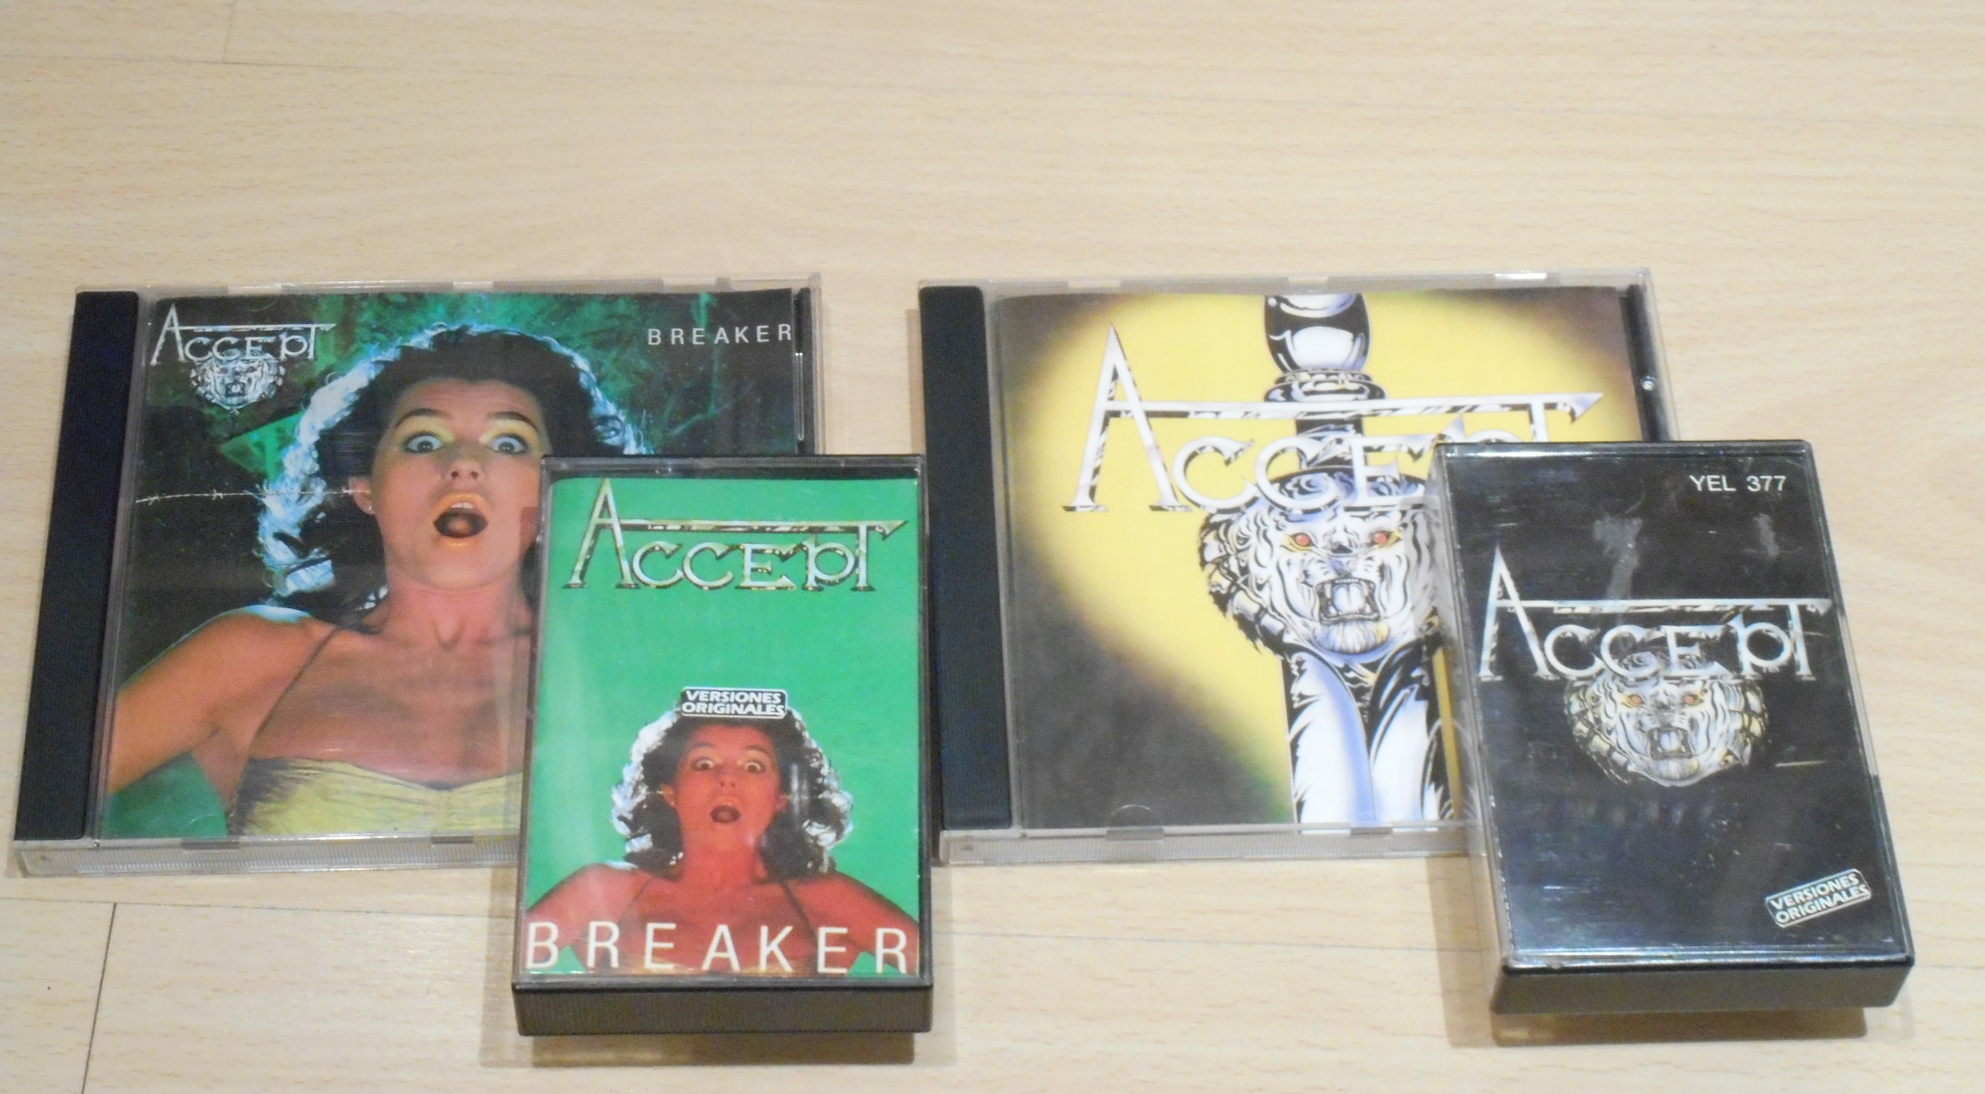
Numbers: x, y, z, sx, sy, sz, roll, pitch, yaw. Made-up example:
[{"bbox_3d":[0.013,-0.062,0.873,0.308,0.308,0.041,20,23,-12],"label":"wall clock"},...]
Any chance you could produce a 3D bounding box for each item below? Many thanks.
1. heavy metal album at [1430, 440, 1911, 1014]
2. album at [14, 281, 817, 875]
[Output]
[{"bbox_3d":[0.118,0.030,0.680,0.070,0.017,0.109,-1,55,-2],"label":"heavy metal album"},{"bbox_3d":[-0.102,0.003,0.709,0.142,0.010,0.124,-1,55,-3],"label":"album"}]

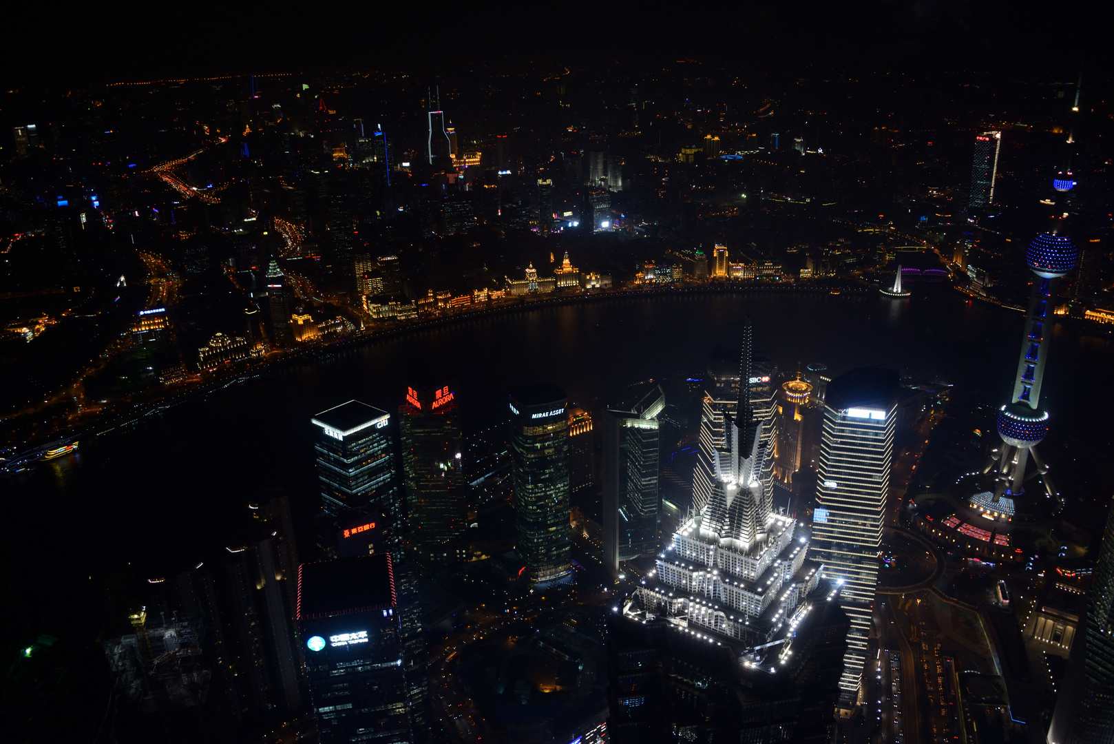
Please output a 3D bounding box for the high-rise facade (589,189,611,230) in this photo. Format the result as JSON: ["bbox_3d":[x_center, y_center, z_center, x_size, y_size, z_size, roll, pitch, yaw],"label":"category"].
[{"bbox_3d":[114.140,-416.610,2249.830,52.000,116.000,40.000,-6,22,-12],"label":"high-rise facade"}]

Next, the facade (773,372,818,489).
[{"bbox_3d":[265.480,63.330,963.350,36.000,134.000,38.000,-14,24,-30],"label":"facade"}]

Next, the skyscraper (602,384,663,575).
[{"bbox_3d":[70.470,96.800,811.550,43.000,184.000,30.000,-10,22,-21],"label":"skyscraper"}]

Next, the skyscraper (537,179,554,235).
[{"bbox_3d":[-30.277,-438.176,2293.552,37.000,143.000,36.000,-3,21,-4],"label":"skyscraper"}]

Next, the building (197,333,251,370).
[{"bbox_3d":[-543.320,-37.290,1404.220,79.000,43.000,29.000,-20,28,-40],"label":"building"}]

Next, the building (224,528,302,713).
[{"bbox_3d":[-215.063,190.683,646.200,34.000,150.000,25.000,-6,21,-10],"label":"building"}]

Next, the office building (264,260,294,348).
[{"bbox_3d":[-469.470,-118.610,1461.870,29.000,150.000,29.000,-2,21,-2],"label":"office building"}]

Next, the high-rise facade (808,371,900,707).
[{"bbox_3d":[202.920,126.670,616.120,48.000,260.000,50.000,6,22,18],"label":"high-rise facade"}]

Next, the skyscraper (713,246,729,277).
[{"bbox_3d":[347.741,-235.100,1830.148,32.000,68.000,28.000,1,21,7],"label":"skyscraper"}]

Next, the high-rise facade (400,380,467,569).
[{"bbox_3d":[-116.683,99.143,831.530,53.000,183.000,36.000,-3,21,-2],"label":"high-rise facade"}]

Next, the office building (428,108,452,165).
[{"bbox_3d":[-420.977,-825.192,3100.032,70.000,212.000,50.000,-3,21,-4],"label":"office building"}]

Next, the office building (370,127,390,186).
[{"bbox_3d":[-568.900,-682.140,2847.010,46.000,222.000,44.000,10,23,27],"label":"office building"}]

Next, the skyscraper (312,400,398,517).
[{"bbox_3d":[-173.640,120.750,770.620,48.000,180.000,48.000,15,26,37],"label":"skyscraper"}]

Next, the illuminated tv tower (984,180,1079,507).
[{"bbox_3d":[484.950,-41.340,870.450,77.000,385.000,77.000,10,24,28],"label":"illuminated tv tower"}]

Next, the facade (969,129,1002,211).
[{"bbox_3d":[1153.520,-535.980,2336.910,42.000,220.000,42.000,-11,23,-23],"label":"facade"}]

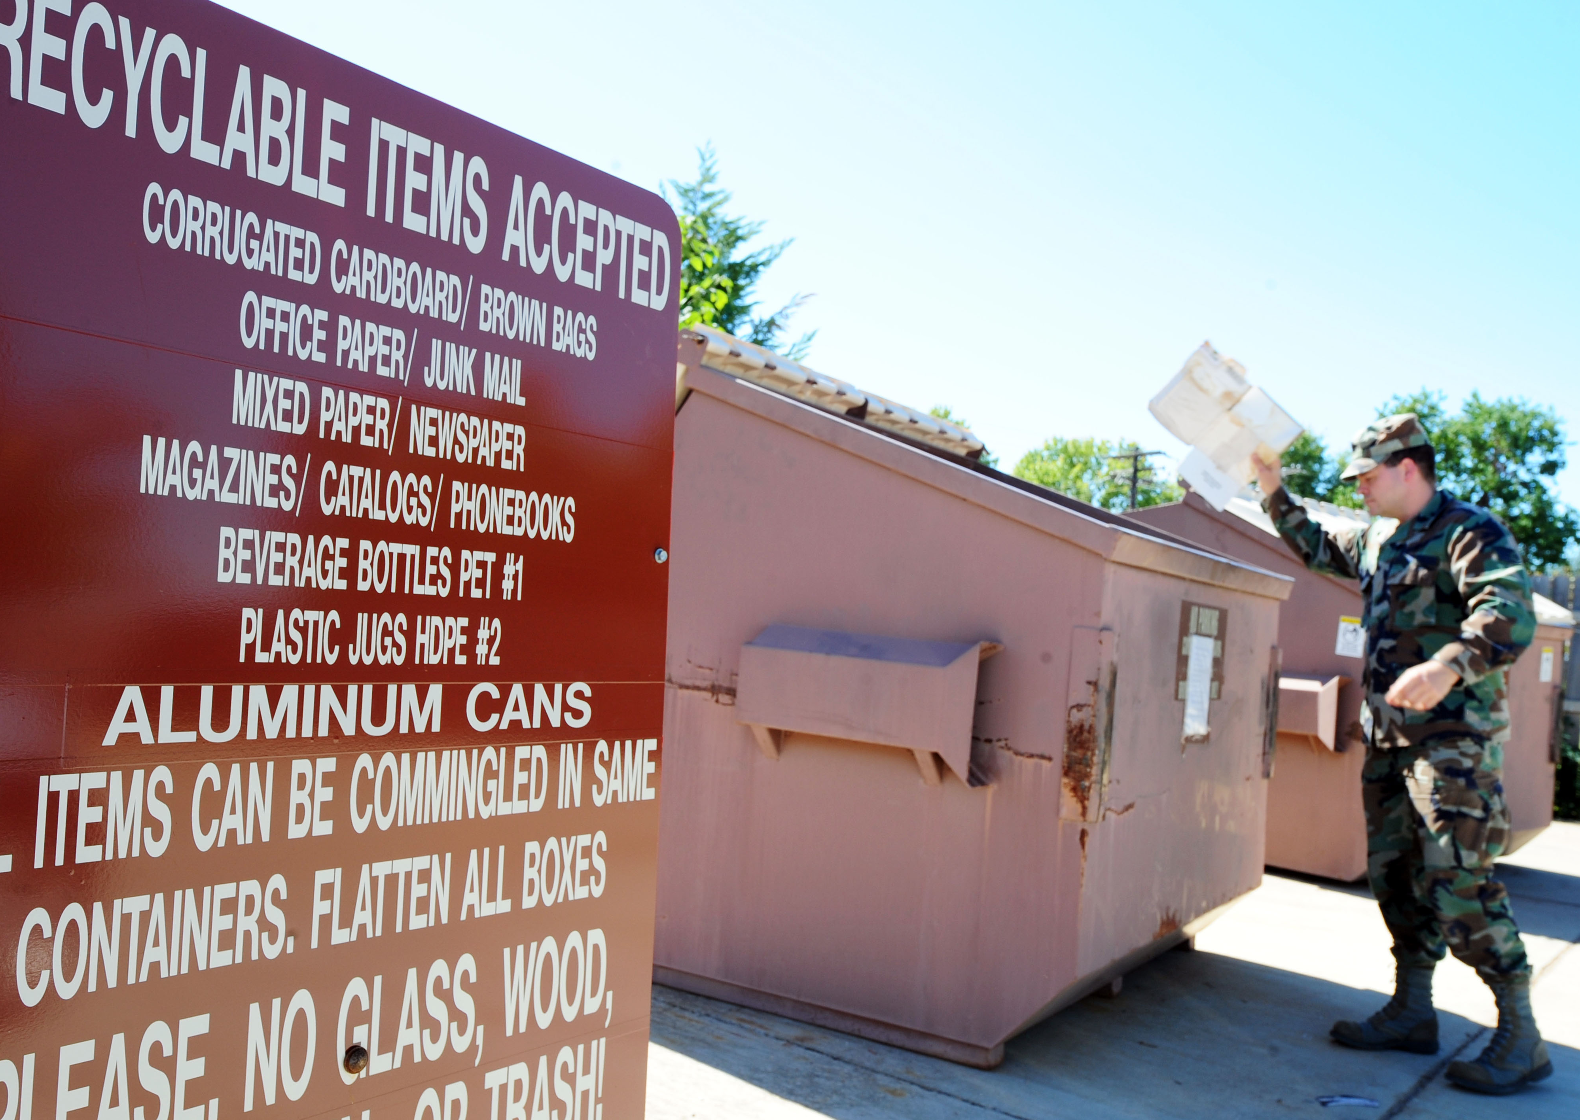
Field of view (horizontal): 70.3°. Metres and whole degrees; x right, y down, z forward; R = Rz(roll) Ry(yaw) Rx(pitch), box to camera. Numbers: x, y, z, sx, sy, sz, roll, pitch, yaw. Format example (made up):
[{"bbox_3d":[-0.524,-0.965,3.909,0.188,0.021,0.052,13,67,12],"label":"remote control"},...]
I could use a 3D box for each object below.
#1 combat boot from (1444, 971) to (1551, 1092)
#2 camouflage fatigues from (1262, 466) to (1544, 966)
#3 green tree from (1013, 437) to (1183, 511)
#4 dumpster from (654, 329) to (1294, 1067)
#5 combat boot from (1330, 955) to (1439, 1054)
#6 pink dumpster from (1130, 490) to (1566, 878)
[{"bbox_3d":[1.911,1.261,3.036,0.300,0.290,0.115,3,-4,7],"label":"combat boot"},{"bbox_3d":[1.703,0.457,3.156,0.630,1.390,0.580,3,-4,12],"label":"camouflage fatigues"},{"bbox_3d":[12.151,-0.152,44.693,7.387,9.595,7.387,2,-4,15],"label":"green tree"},{"bbox_3d":[0.564,0.344,3.994,1.844,2.061,1.998,1,-5,37],"label":"dumpster"},{"bbox_3d":[1.721,1.272,3.257,0.310,0.270,0.115,3,-4,12],"label":"combat boot"},{"bbox_3d":[3.192,0.667,6.670,1.998,2.061,1.888,6,-4,-34],"label":"pink dumpster"}]

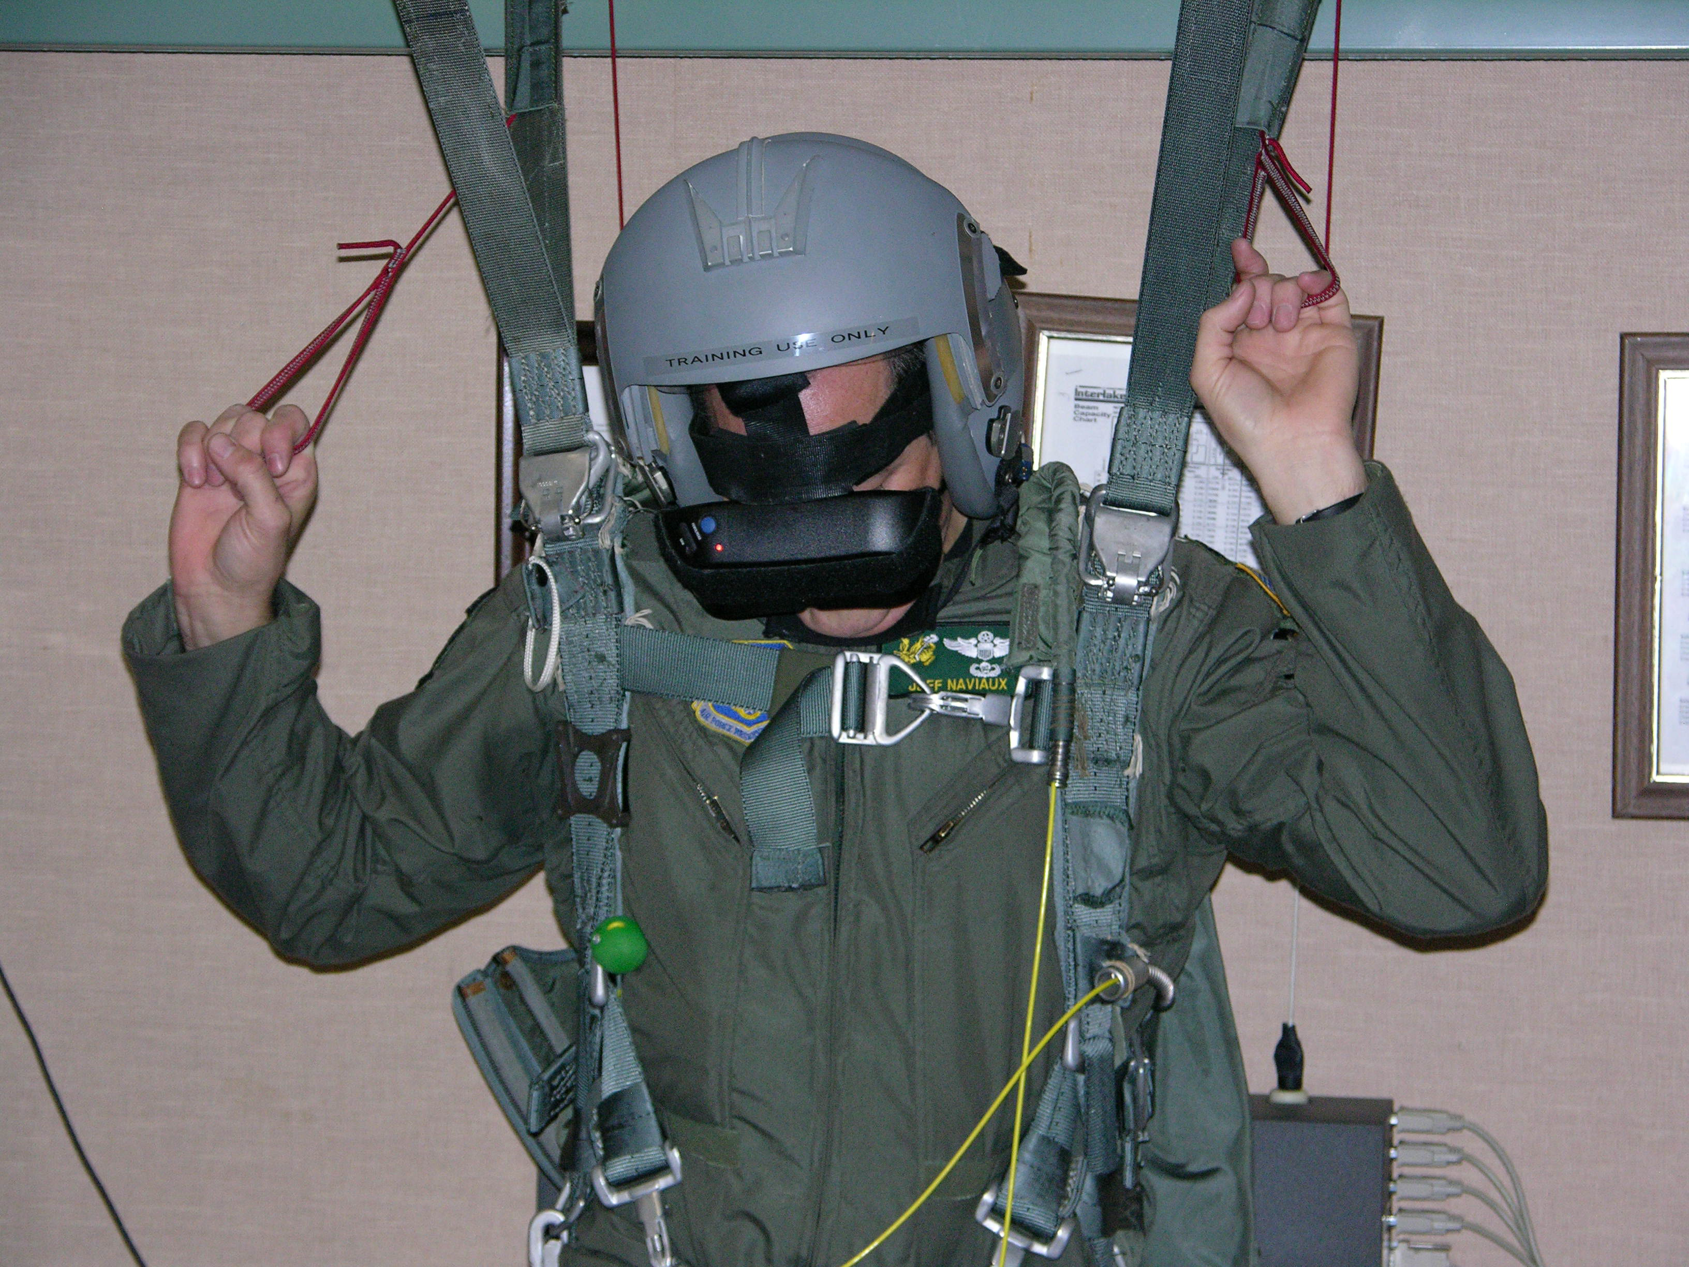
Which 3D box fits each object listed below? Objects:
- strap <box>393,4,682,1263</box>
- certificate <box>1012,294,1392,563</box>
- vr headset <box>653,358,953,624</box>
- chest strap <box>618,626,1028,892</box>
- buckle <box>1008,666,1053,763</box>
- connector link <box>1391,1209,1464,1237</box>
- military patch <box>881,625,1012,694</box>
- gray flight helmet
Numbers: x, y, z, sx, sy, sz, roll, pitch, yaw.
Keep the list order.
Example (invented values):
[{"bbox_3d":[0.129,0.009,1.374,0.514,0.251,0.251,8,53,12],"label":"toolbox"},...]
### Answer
[{"bbox_3d":[-0.200,0.000,3.820,0.190,0.860,0.120,0,6,0],"label":"strap"},{"bbox_3d":[0.239,-0.062,4.220,0.275,0.350,0.020,4,6,0],"label":"certificate"},{"bbox_3d":[-0.027,-0.096,3.740,0.190,0.130,0.170,-10,27,18],"label":"vr headset"},{"bbox_3d":[-0.015,0.082,3.810,0.266,0.172,0.060,0,6,0],"label":"chest strap"},{"bbox_3d":[0.123,0.053,3.810,0.034,0.066,0.015,-1,6,-12],"label":"buckle"},{"bbox_3d":[0.420,0.425,4.220,0.052,0.016,0.031,0,6,0],"label":"connector link"},{"bbox_3d":[0.074,0.017,3.840,0.102,0.052,0.004,0,-12,-7],"label":"military patch"},{"bbox_3d":[-0.023,-0.200,3.820,0.265,0.255,0.285,-10,25,18],"label":"gray flight helmet"}]

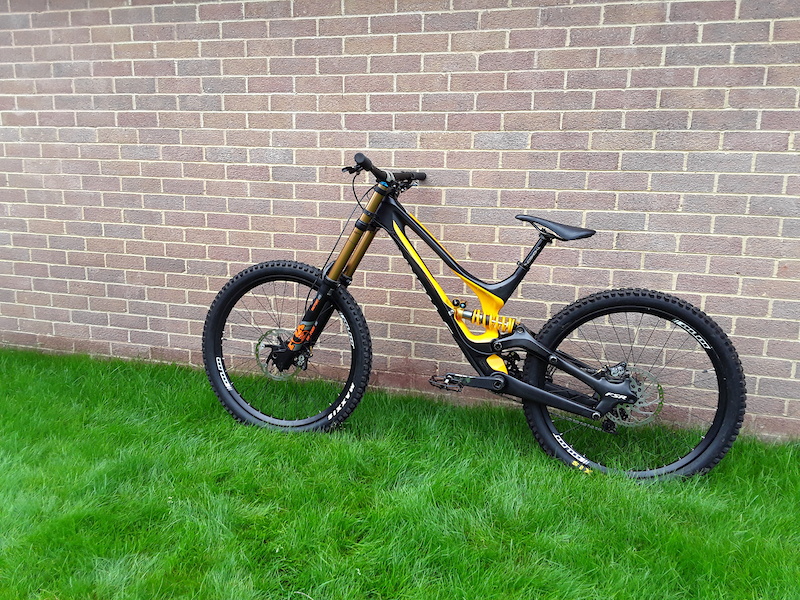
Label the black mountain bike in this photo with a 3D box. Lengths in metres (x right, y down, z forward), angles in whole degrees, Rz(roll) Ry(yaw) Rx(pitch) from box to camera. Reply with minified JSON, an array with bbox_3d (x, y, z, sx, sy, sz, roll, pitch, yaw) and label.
[{"bbox_3d":[0.163,0.064,2.176,1.918,1.054,0.800,5,7,16],"label":"black mountain bike"}]

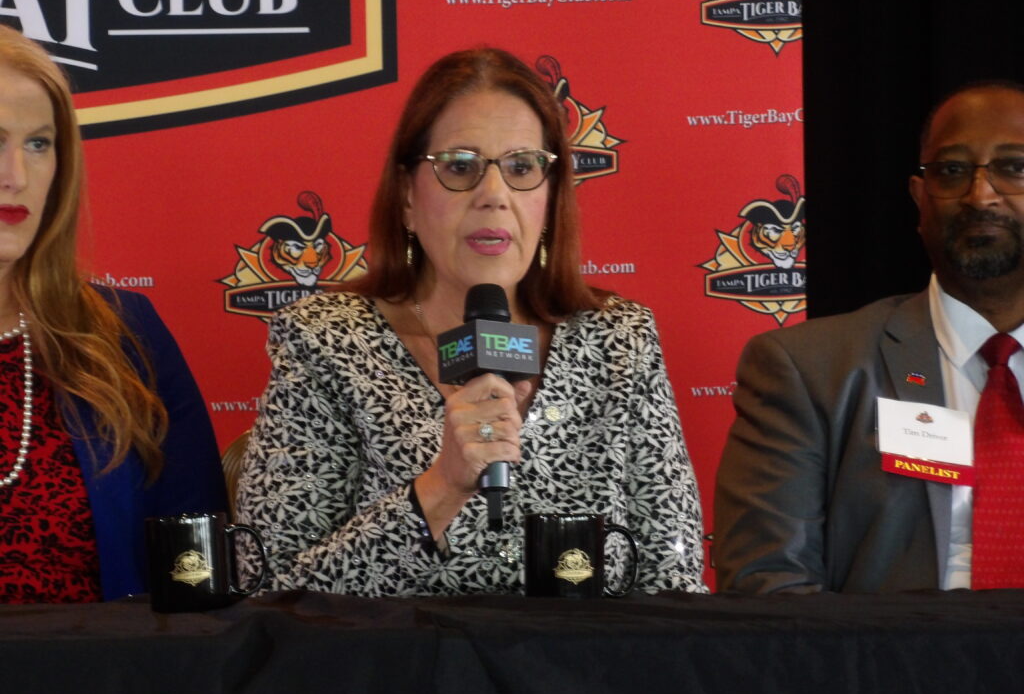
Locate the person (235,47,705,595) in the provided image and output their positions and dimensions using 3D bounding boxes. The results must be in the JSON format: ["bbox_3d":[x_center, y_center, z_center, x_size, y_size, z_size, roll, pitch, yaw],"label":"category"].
[{"bbox_3d":[-0.045,0.330,11.250,0.530,1.290,0.720,0,-1,-13],"label":"person"}]

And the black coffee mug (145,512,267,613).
[{"bbox_3d":[-0.310,0.219,10.900,0.121,0.097,0.083,-4,-1,3],"label":"black coffee mug"}]

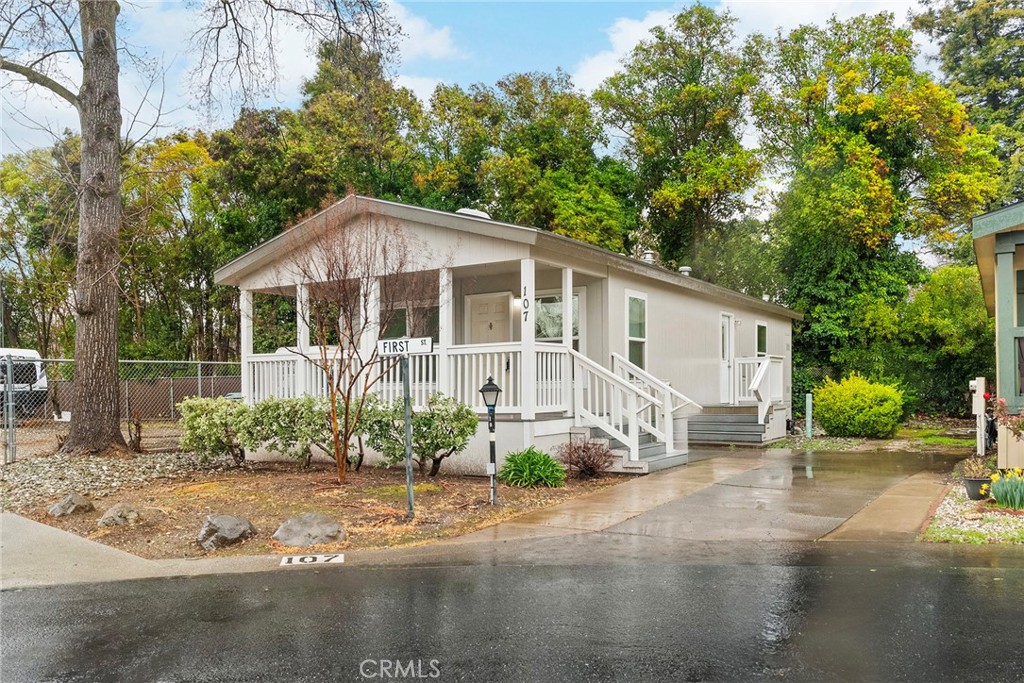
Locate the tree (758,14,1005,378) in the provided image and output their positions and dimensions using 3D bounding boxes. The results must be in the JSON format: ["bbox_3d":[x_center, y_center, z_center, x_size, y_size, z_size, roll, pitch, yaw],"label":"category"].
[{"bbox_3d":[13.458,-4.938,28.885,9.000,15.220,8.200,-2,-3,25],"label":"tree"}]

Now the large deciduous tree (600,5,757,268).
[{"bbox_3d":[6.945,-5.721,32.437,6.900,17.260,6.600,-1,-3,12],"label":"large deciduous tree"}]

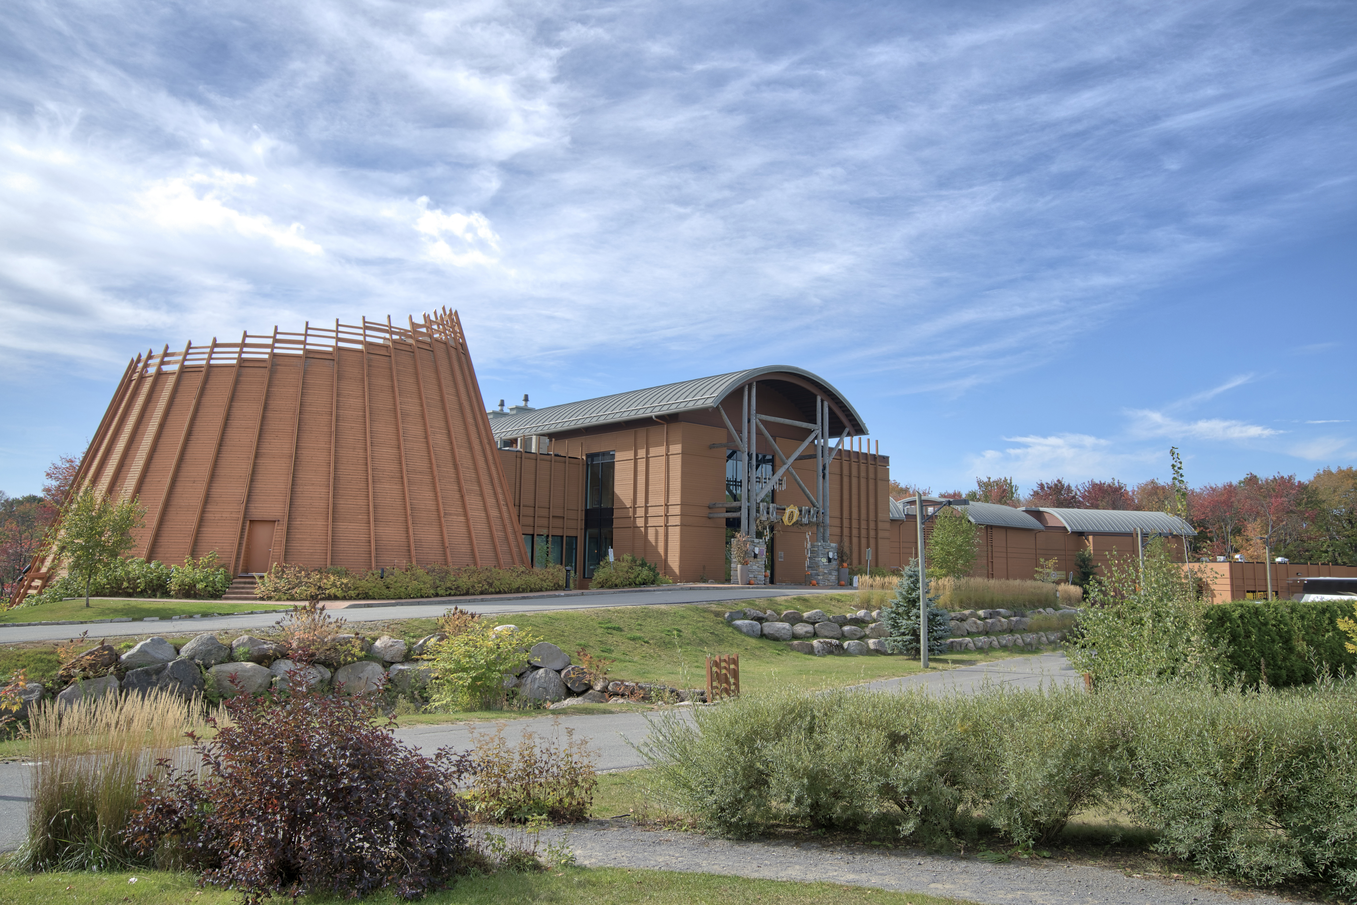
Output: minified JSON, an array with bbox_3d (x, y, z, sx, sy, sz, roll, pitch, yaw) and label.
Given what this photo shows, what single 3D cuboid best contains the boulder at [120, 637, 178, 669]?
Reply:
[{"bbox_3d":[-9.418,3.573,18.100,1.000,0.600,0.750,4,-8,-25],"label":"boulder"}]

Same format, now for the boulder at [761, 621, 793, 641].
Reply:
[{"bbox_3d":[3.225,5.862,33.300,1.050,0.620,0.800,0,-7,3],"label":"boulder"}]

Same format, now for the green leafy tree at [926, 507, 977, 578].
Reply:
[{"bbox_3d":[15.557,5.407,58.000,3.000,4.700,3.000,-6,-10,45],"label":"green leafy tree"}]

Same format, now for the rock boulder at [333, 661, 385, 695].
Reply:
[{"bbox_3d":[-6.583,4.648,21.000,1.090,0.660,0.850,2,-7,-9],"label":"rock boulder"}]

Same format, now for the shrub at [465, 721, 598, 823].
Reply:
[{"bbox_3d":[-1.558,3.392,10.800,1.390,1.010,1.150,1,-7,-4],"label":"shrub"}]

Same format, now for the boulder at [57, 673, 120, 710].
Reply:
[{"bbox_3d":[-10.270,4.231,17.700,1.100,0.750,0.800,4,-8,-25],"label":"boulder"}]

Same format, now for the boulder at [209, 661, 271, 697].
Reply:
[{"bbox_3d":[-8.914,4.614,20.700,1.270,0.670,0.900,2,-7,-12],"label":"boulder"}]

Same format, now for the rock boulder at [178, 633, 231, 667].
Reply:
[{"bbox_3d":[-9.823,4.099,21.100,1.060,0.660,0.850,2,-7,-12],"label":"rock boulder"}]

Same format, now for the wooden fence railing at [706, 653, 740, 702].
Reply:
[{"bbox_3d":[0.989,4.979,22.600,0.130,1.000,1.400,-4,-8,32],"label":"wooden fence railing"}]

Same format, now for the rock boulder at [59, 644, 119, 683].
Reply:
[{"bbox_3d":[-9.730,3.483,16.800,1.000,0.680,0.700,5,-8,-30],"label":"rock boulder"}]

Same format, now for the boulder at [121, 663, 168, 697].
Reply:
[{"bbox_3d":[-10.697,4.569,20.400,0.920,0.660,0.850,2,-7,-14],"label":"boulder"}]

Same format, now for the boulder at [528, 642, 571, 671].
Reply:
[{"bbox_3d":[-2.720,4.291,21.400,0.900,0.620,0.720,4,-8,-25],"label":"boulder"}]

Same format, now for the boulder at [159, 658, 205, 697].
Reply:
[{"bbox_3d":[-8.345,3.812,17.100,0.800,0.700,0.650,4,-8,-25],"label":"boulder"}]

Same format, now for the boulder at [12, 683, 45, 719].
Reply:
[{"bbox_3d":[-9.986,3.811,15.600,0.600,0.570,0.500,5,-8,-32],"label":"boulder"}]

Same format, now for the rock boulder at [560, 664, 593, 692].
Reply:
[{"bbox_3d":[-1.950,4.325,19.400,0.620,0.530,0.520,3,-7,-15],"label":"rock boulder"}]

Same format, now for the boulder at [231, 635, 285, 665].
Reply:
[{"bbox_3d":[-8.837,4.157,21.400,1.090,0.590,0.850,2,-7,-11],"label":"boulder"}]

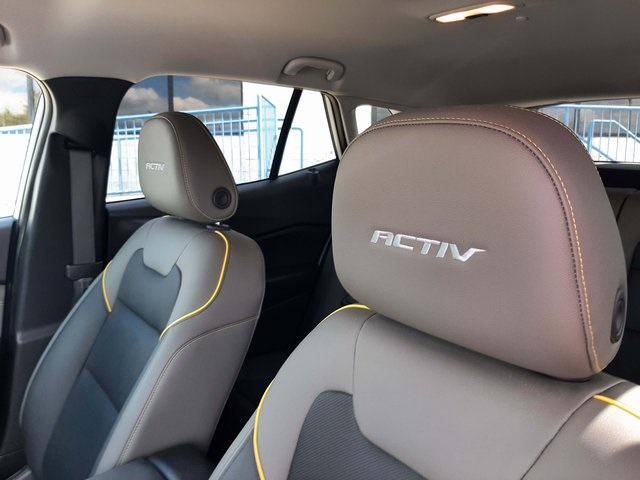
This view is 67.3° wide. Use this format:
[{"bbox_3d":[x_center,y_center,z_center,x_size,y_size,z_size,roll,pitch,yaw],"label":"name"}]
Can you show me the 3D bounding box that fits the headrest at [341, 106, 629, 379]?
[{"bbox_3d":[0.126,-0.009,0.424,0.143,0.200,0.277,-9,14,-34],"label":"headrest"}]

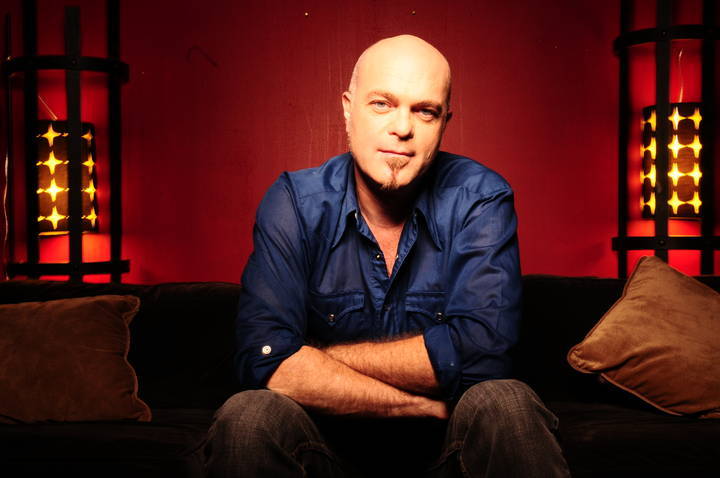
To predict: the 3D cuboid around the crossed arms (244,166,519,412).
[{"bbox_3d":[0.033,0.075,1.420,0.450,0.370,0.320,0,0,-2],"label":"crossed arms"}]

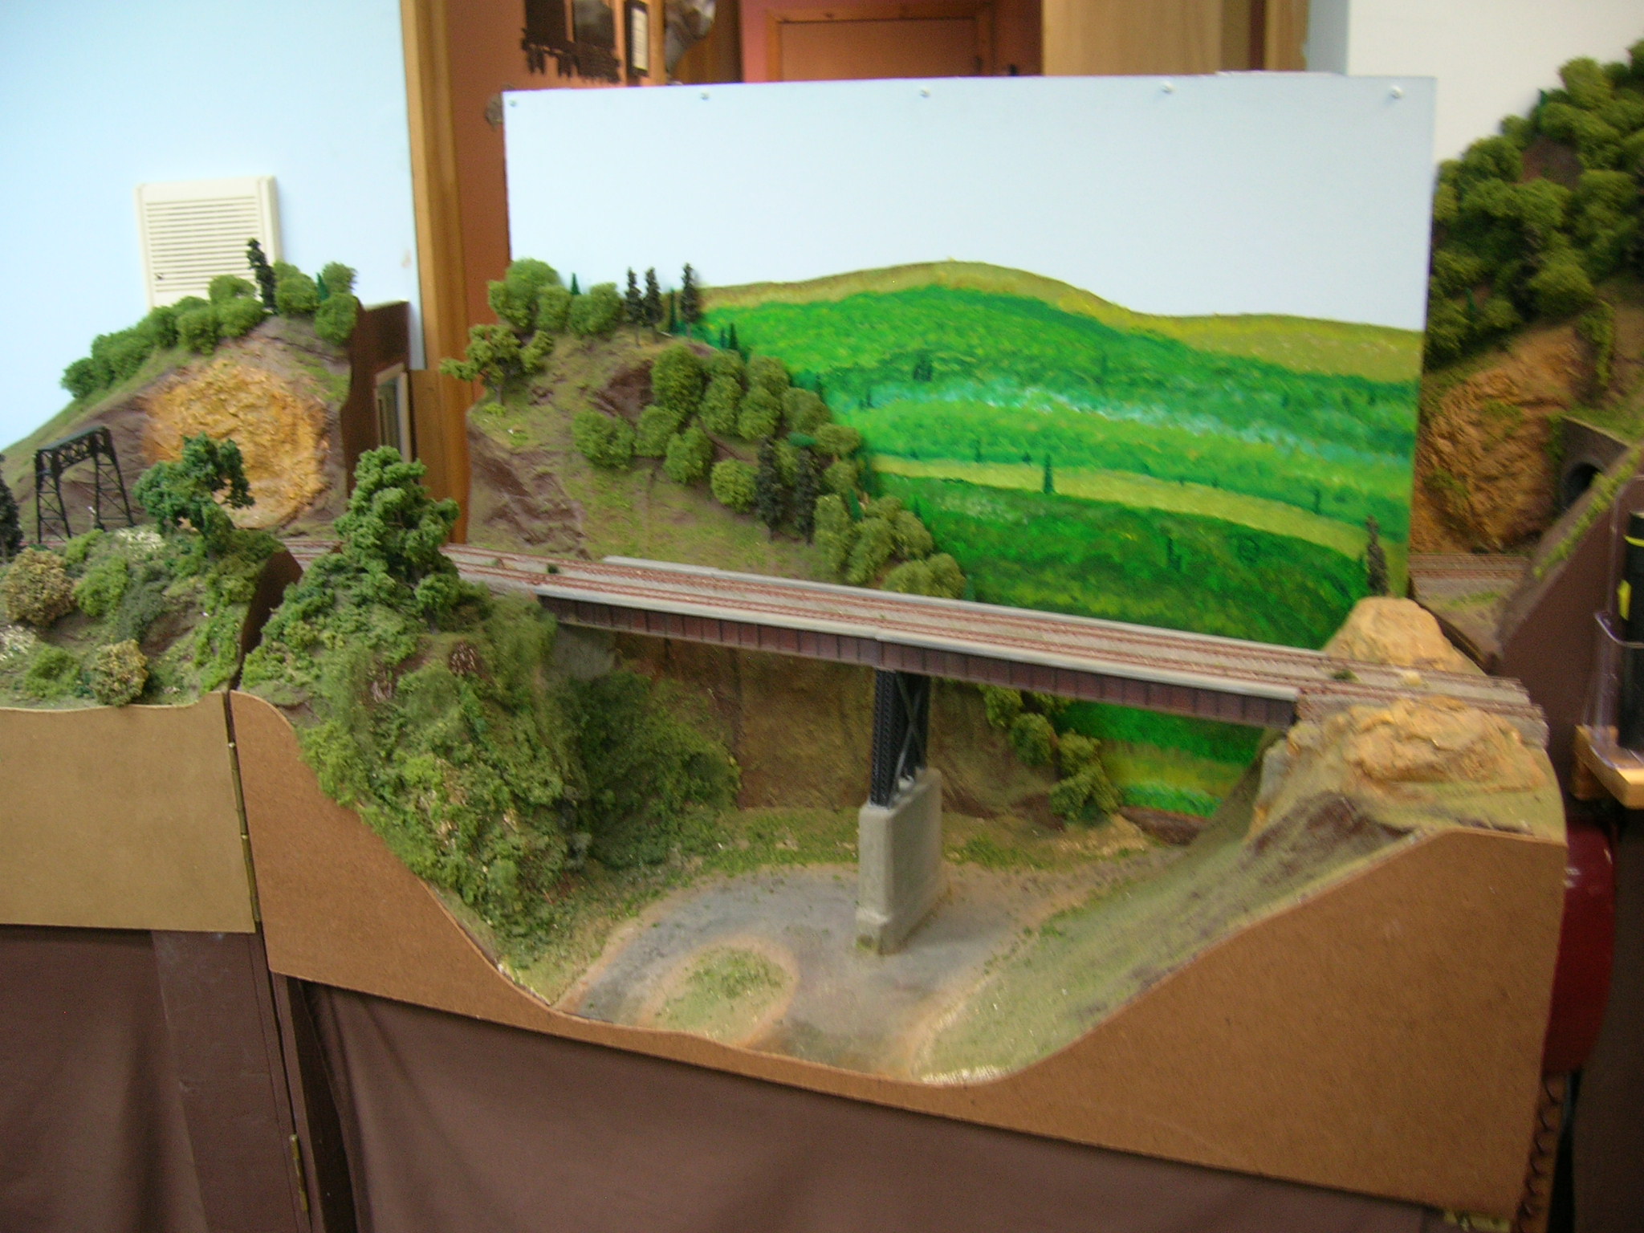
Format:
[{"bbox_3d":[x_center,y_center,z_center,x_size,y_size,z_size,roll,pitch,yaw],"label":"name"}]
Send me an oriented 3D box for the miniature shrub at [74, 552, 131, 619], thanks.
[{"bbox_3d":[-0.571,-0.024,1.280,0.045,0.047,0.044,0,17,3],"label":"miniature shrub"}]

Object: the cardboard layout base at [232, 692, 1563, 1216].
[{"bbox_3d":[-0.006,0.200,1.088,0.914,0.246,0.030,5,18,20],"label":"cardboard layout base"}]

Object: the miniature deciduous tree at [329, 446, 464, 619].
[{"bbox_3d":[-0.333,-0.065,1.265,0.098,0.134,0.088,-1,15,0],"label":"miniature deciduous tree"}]

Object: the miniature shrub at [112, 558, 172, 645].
[{"bbox_3d":[-0.535,-0.012,1.270,0.047,0.061,0.046,0,17,3],"label":"miniature shrub"}]

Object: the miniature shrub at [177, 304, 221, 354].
[{"bbox_3d":[-0.626,-0.289,1.620,0.043,0.049,0.043,-1,15,0],"label":"miniature shrub"}]

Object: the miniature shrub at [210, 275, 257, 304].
[{"bbox_3d":[-0.598,-0.328,1.640,0.049,0.042,0.046,0,17,3],"label":"miniature shrub"}]

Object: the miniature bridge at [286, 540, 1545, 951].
[{"bbox_3d":[-0.001,0.111,1.258,1.025,0.250,0.143,8,18,30],"label":"miniature bridge"}]

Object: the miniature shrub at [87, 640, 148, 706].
[{"bbox_3d":[-0.513,0.042,1.175,0.043,0.047,0.043,-1,15,0],"label":"miniature shrub"}]

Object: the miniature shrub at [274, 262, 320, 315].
[{"bbox_3d":[-0.540,-0.336,1.660,0.048,0.056,0.048,-1,15,0],"label":"miniature shrub"}]

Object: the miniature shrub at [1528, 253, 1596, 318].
[{"bbox_3d":[0.706,-0.316,1.540,0.063,0.058,0.058,0,17,3],"label":"miniature shrub"}]

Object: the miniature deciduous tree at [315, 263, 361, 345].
[{"bbox_3d":[-0.480,-0.310,1.600,0.045,0.082,0.043,-1,15,0],"label":"miniature deciduous tree"}]

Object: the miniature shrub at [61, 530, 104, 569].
[{"bbox_3d":[-0.641,-0.058,1.400,0.038,0.035,0.038,-1,15,0],"label":"miniature shrub"}]

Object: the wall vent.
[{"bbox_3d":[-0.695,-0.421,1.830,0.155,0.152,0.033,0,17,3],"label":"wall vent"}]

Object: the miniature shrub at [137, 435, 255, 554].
[{"bbox_3d":[-0.514,-0.099,1.320,0.099,0.094,0.082,0,17,3],"label":"miniature shrub"}]

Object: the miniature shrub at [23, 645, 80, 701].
[{"bbox_3d":[-0.587,0.043,1.230,0.043,0.039,0.042,0,17,3],"label":"miniature shrub"}]

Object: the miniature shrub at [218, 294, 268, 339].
[{"bbox_3d":[-0.586,-0.302,1.630,0.049,0.045,0.049,-1,15,0],"label":"miniature shrub"}]

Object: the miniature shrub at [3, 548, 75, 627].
[{"bbox_3d":[-0.618,-0.023,1.275,0.057,0.058,0.056,0,17,3],"label":"miniature shrub"}]

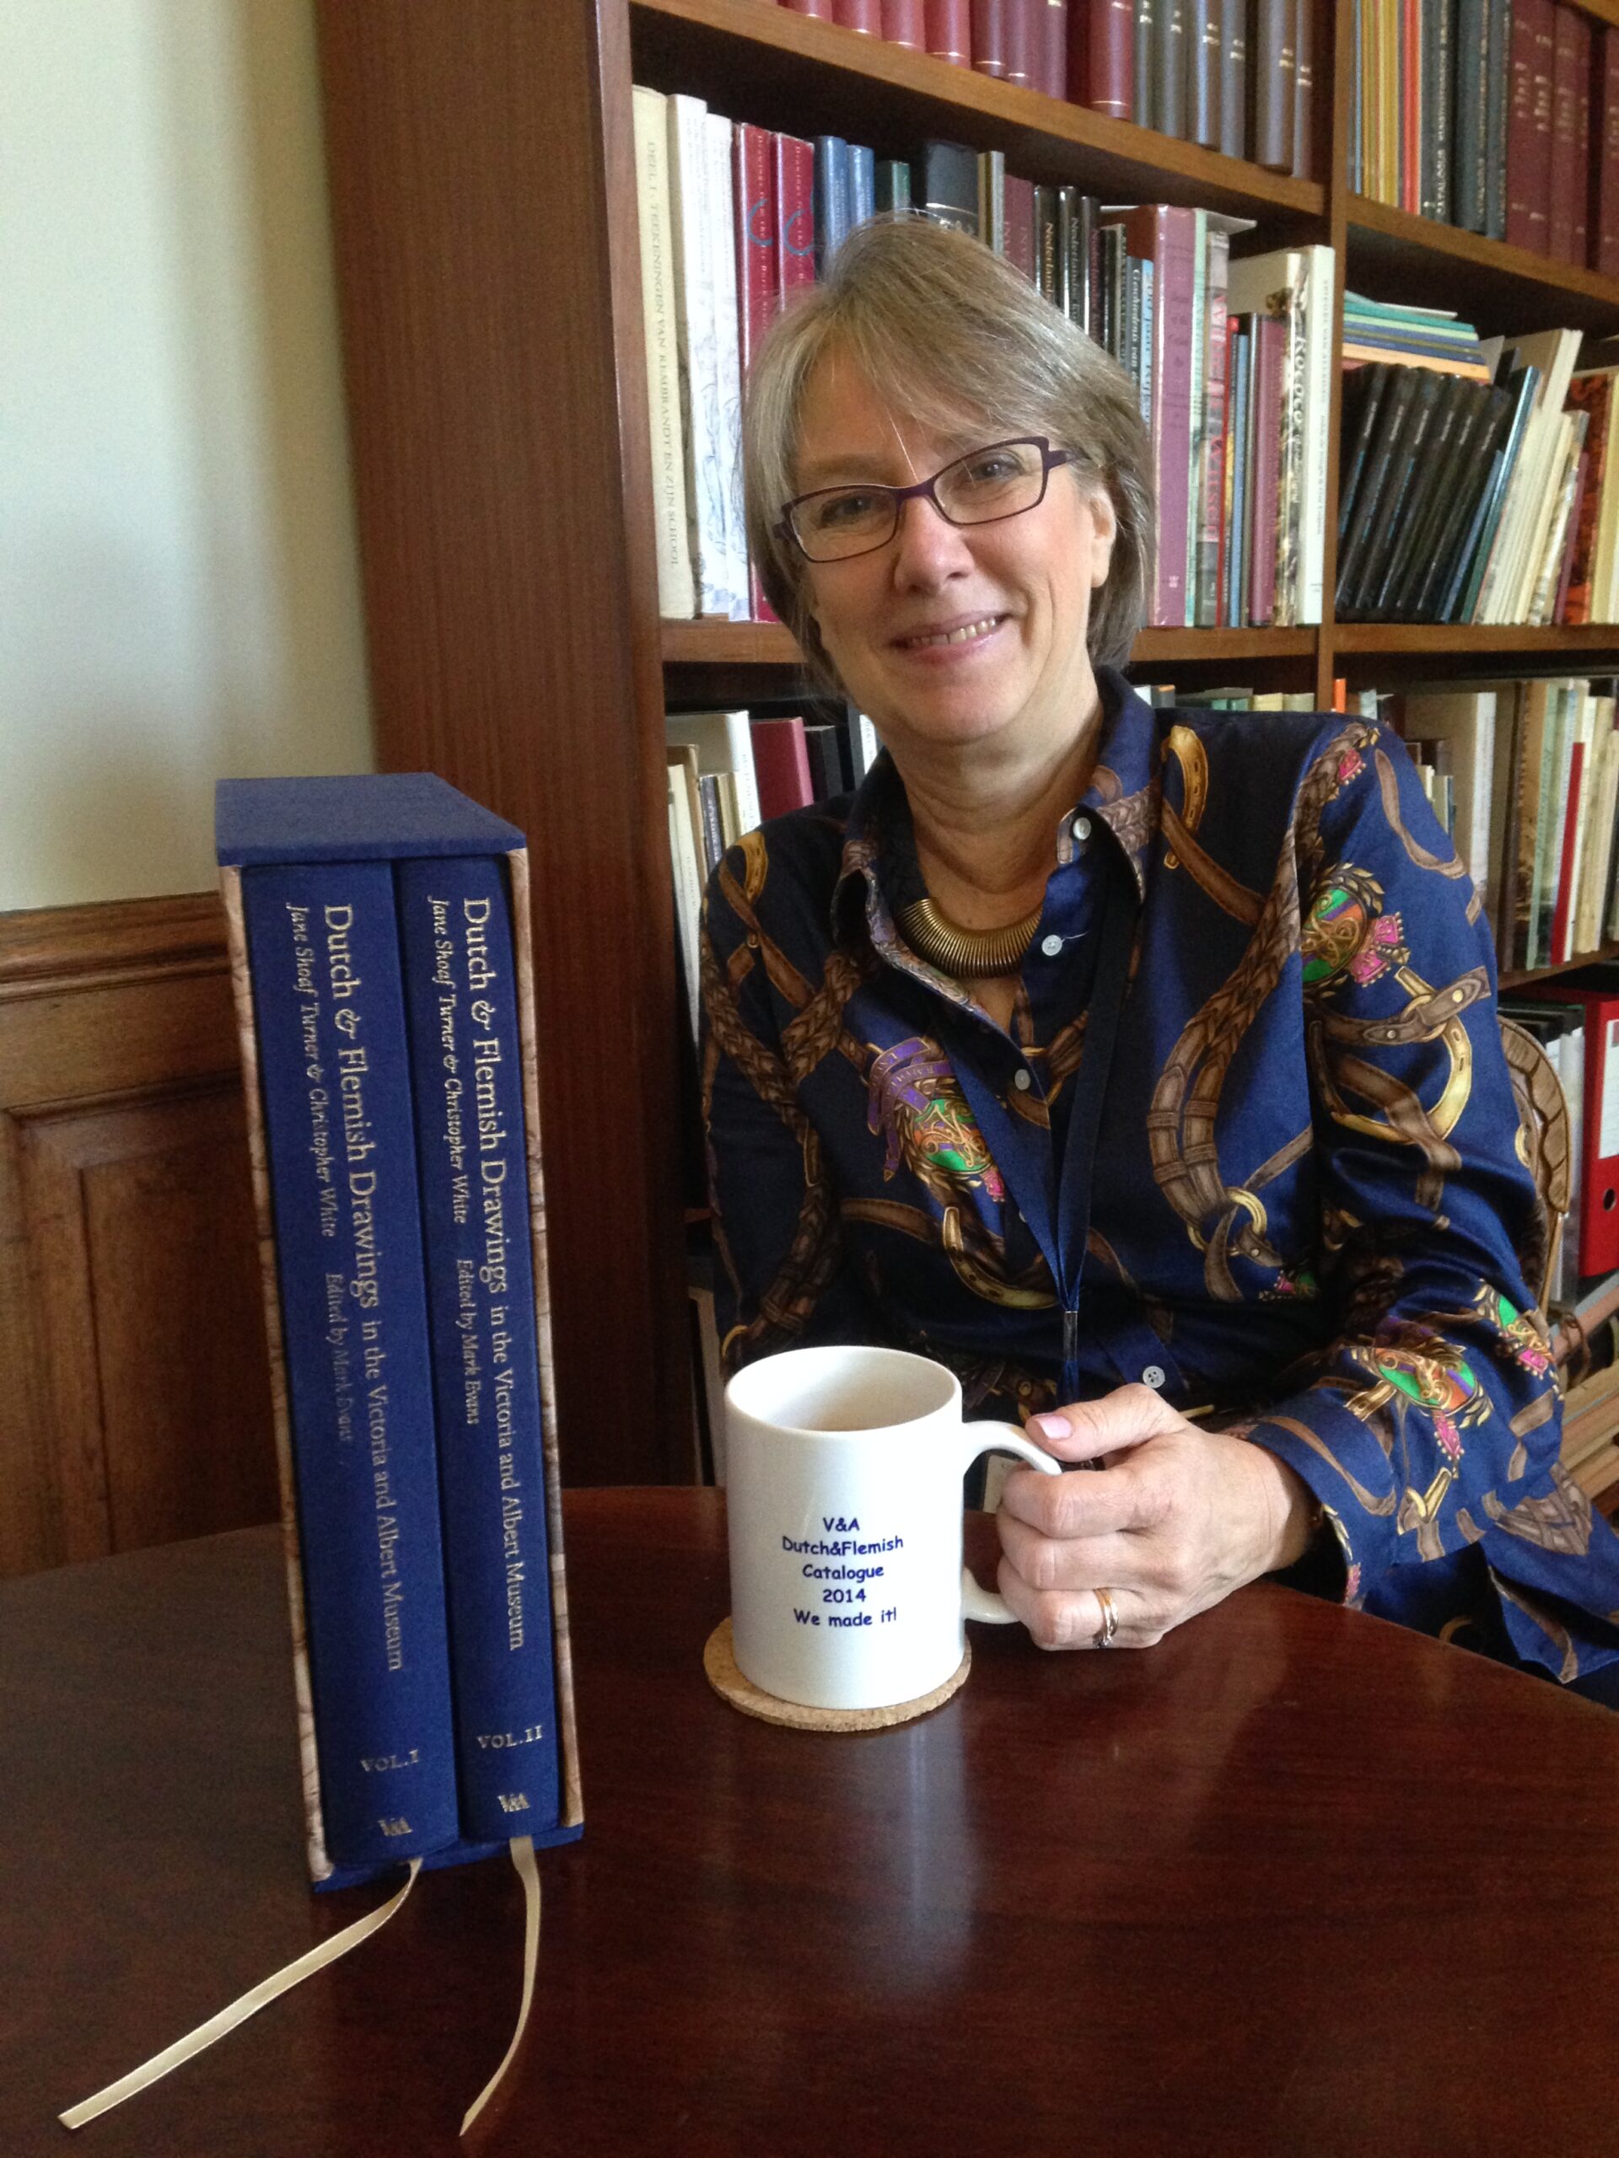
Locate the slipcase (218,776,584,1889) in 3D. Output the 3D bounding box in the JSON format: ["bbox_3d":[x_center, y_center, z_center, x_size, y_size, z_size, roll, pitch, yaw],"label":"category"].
[{"bbox_3d":[-0.144,0.060,0.691,0.080,0.303,0.244,-5,14,-15],"label":"slipcase"}]

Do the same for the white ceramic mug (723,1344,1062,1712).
[{"bbox_3d":[0.032,0.152,0.711,0.119,0.098,0.080,-1,13,1],"label":"white ceramic mug"}]

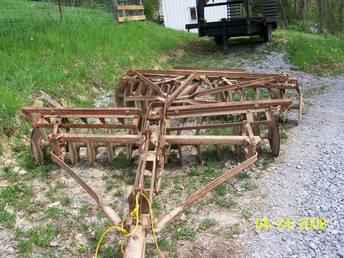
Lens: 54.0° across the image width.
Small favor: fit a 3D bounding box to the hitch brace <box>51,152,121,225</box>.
[{"bbox_3d":[-0.718,0.419,2.647,0.065,0.060,1.196,-16,27,-35],"label":"hitch brace"}]

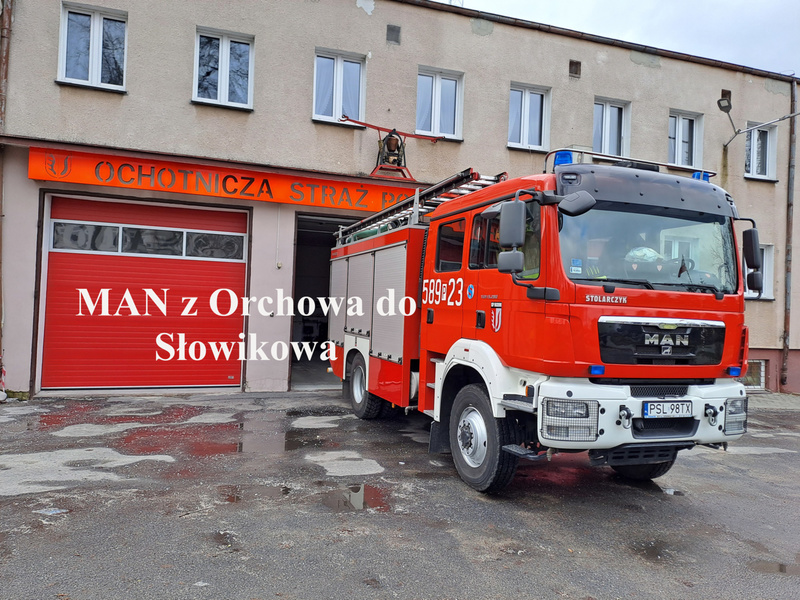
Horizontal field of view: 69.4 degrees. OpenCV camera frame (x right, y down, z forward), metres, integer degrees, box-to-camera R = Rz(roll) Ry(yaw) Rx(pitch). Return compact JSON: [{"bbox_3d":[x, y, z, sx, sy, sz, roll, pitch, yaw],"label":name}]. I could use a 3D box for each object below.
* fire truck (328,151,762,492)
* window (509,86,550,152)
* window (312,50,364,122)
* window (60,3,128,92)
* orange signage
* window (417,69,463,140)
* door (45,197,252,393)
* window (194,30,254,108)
[{"bbox_3d":[1.052,0.325,8.111,2.720,3.190,7.040,3,-1,-21],"label":"fire truck"},{"bbox_3d":[2.909,-4.125,13.063,1.060,1.430,0.150,3,-1,-18],"label":"window"},{"bbox_3d":[-1.216,-4.307,11.748,1.060,1.430,0.150,3,-1,-18],"label":"window"},{"bbox_3d":[-5.485,-4.494,10.388,1.060,1.430,0.150,3,-1,-18],"label":"window"},{"bbox_3d":[-2.521,-2.140,11.048,7.910,0.560,0.160,3,-1,-18],"label":"orange signage"},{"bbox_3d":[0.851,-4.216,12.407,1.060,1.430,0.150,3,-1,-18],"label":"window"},{"bbox_3d":[-4.711,-0.071,10.893,3.437,3.443,0.120,3,-1,-18],"label":"door"},{"bbox_3d":[-3.355,-4.401,11.066,1.060,1.430,0.150,3,-1,-18],"label":"window"}]

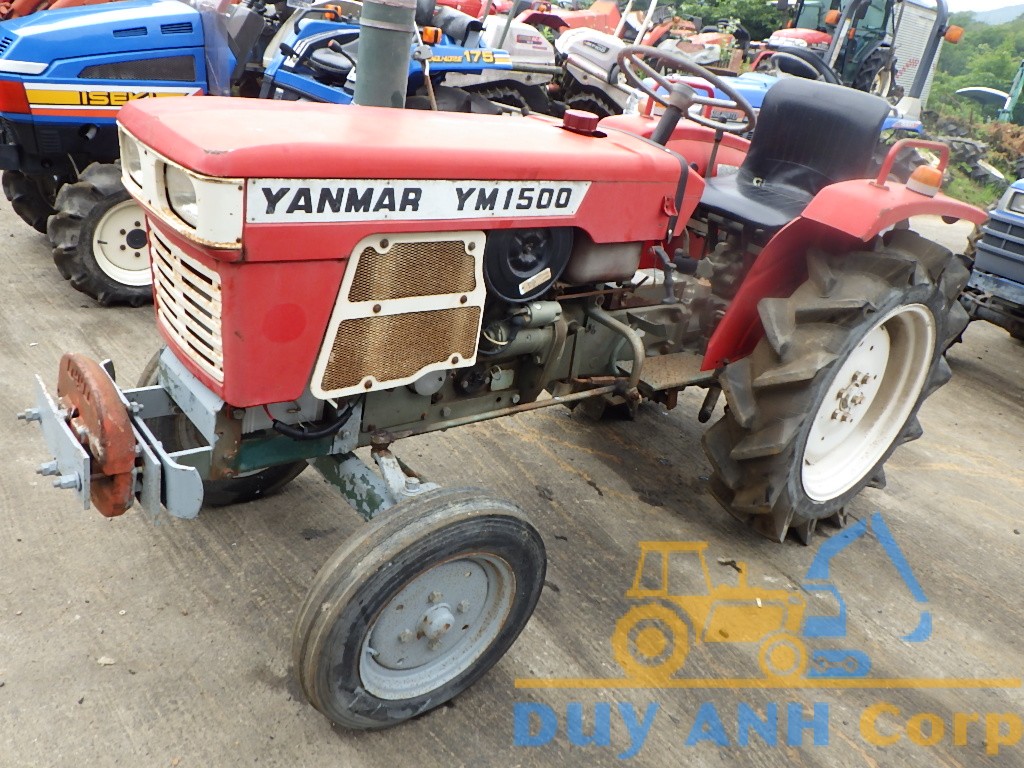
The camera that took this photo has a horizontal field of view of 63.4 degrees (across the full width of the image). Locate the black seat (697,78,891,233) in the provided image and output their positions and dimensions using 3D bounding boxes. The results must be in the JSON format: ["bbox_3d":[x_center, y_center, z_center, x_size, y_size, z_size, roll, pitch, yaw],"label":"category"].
[{"bbox_3d":[0.735,-0.651,2.328,0.490,0.375,0.430,-10,32,-38],"label":"black seat"}]

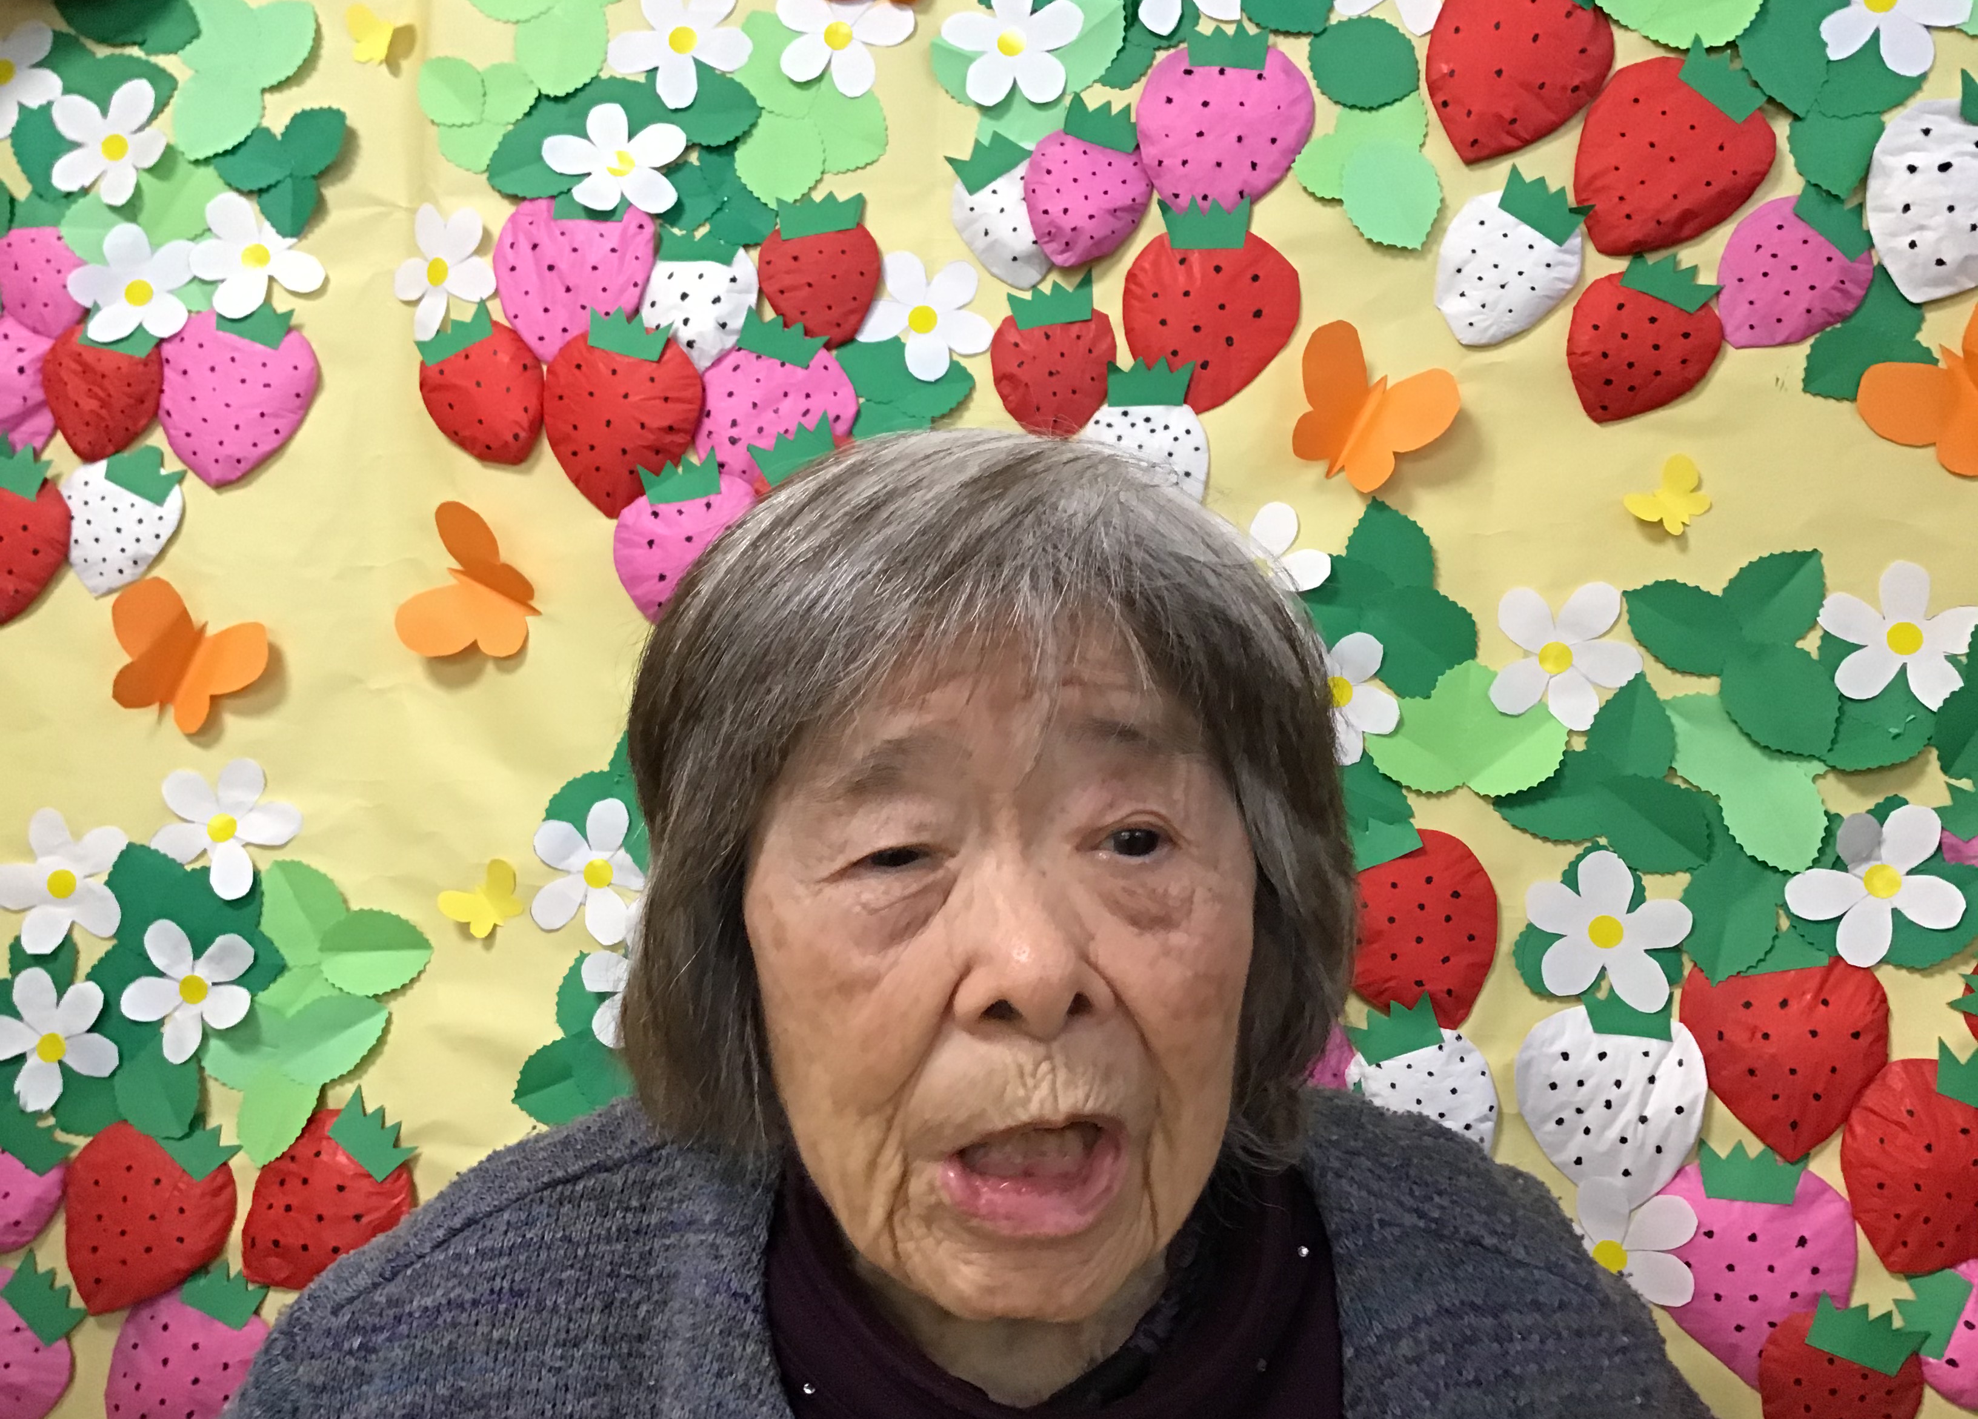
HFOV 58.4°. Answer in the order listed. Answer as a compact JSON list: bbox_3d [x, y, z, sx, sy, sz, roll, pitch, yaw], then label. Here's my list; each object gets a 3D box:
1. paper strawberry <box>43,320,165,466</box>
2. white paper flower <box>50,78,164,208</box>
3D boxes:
[{"bbox_3d":[-0.482,-0.172,0.962,0.069,0.081,0.020,6,-8,10],"label":"paper strawberry"},{"bbox_3d":[-0.539,-0.347,1.083,0.073,0.085,0.015,-3,-14,10],"label":"white paper flower"}]

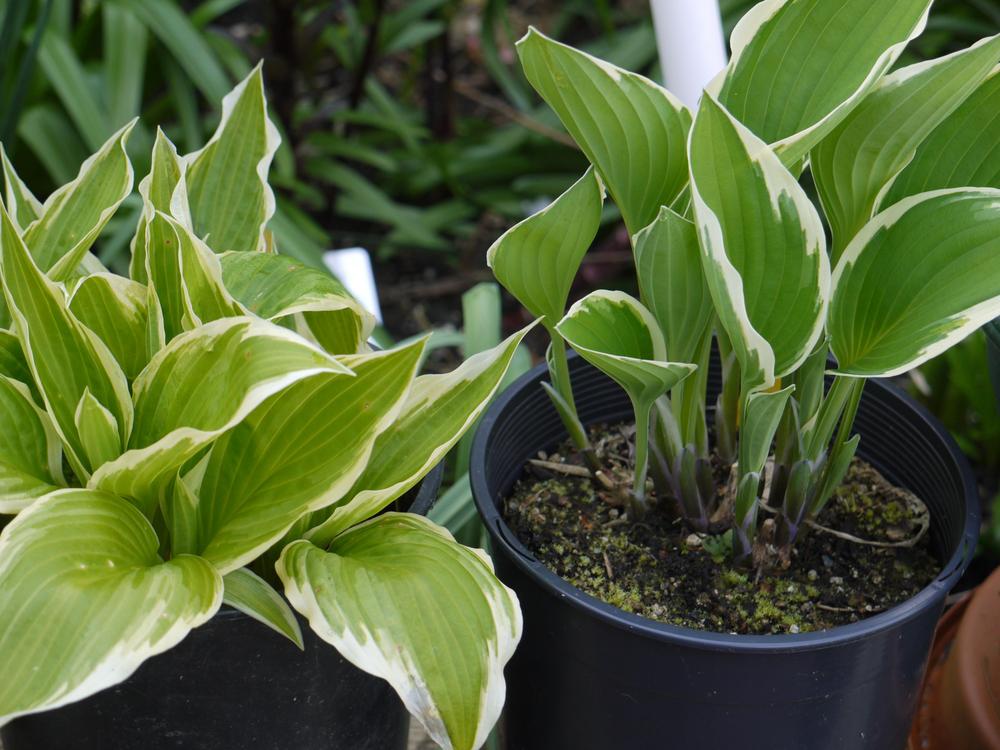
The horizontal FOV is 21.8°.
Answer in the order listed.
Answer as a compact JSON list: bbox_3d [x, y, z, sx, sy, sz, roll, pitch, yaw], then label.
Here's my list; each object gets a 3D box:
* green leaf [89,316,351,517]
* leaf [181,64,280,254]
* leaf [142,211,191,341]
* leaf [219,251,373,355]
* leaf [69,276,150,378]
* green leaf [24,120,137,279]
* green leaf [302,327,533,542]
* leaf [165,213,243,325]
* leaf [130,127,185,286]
[{"bbox_3d":[-0.099,0.013,0.930,0.090,0.045,0.052,-17,35,12],"label":"green leaf"},{"bbox_3d":[-0.102,-0.079,0.980,0.034,0.078,0.020,11,14,-6],"label":"leaf"},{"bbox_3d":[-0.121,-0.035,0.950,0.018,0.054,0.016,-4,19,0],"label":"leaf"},{"bbox_3d":[-0.076,-0.027,0.975,0.058,0.026,0.034,6,37,3],"label":"leaf"},{"bbox_3d":[-0.143,-0.017,0.955,0.030,0.045,0.022,-9,20,-11],"label":"leaf"},{"bbox_3d":[-0.158,-0.066,0.980,0.024,0.066,0.018,31,11,0],"label":"green leaf"},{"bbox_3d":[-0.029,0.021,0.955,0.108,0.022,0.034,-43,54,9],"label":"green leaf"},{"bbox_3d":[-0.107,-0.039,0.952,0.022,0.050,0.018,-14,17,11],"label":"leaf"},{"bbox_3d":[-0.127,-0.060,0.968,0.021,0.068,0.018,-3,17,0],"label":"leaf"}]

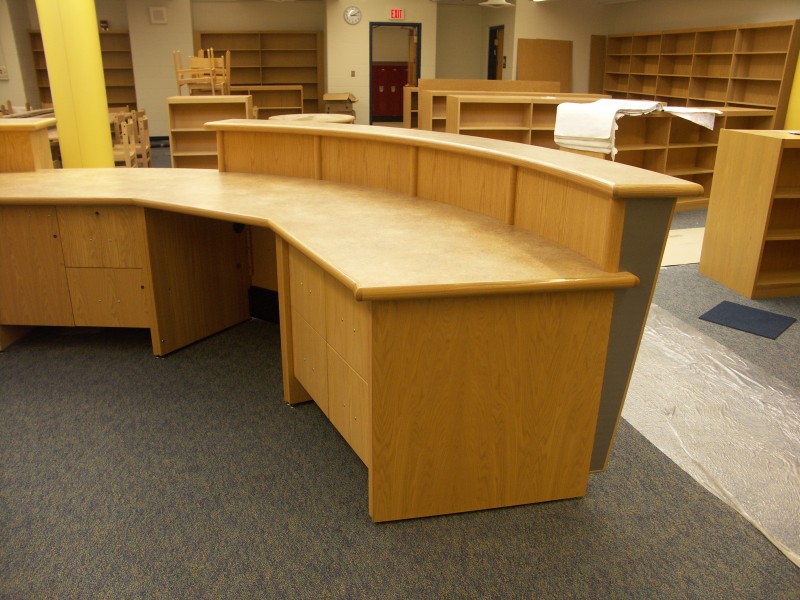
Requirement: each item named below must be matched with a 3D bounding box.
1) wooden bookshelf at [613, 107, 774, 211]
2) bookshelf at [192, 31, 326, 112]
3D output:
[{"bbox_3d":[3.002,-1.564,7.178,2.696,1.076,0.610,-10,23,-27],"label":"wooden bookshelf"},{"bbox_3d":[-2.727,-4.218,12.857,2.511,2.070,0.330,0,20,-2],"label":"bookshelf"}]

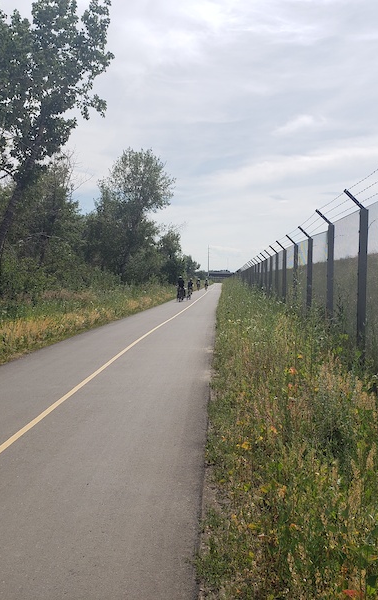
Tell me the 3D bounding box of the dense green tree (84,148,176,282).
[{"bbox_3d":[-4.160,-5.700,42.000,6.300,9.800,6.000,0,2,0],"label":"dense green tree"}]

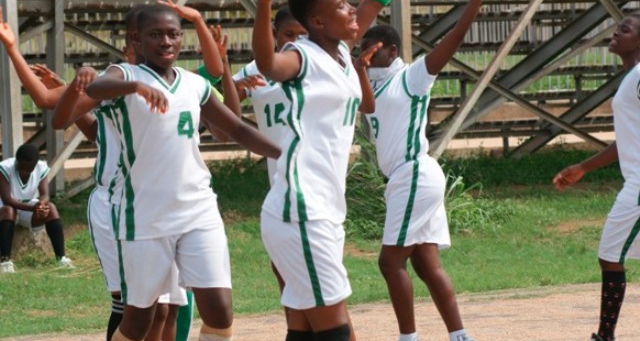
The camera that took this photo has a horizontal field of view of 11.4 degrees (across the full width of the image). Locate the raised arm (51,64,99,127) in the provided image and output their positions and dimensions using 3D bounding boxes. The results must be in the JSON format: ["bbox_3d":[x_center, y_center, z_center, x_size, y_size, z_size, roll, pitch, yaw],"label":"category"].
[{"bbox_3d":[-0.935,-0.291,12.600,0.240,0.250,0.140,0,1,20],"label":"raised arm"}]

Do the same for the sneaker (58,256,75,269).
[{"bbox_3d":[-1.901,0.694,24.000,0.100,0.110,0.260,0,1,-18],"label":"sneaker"}]

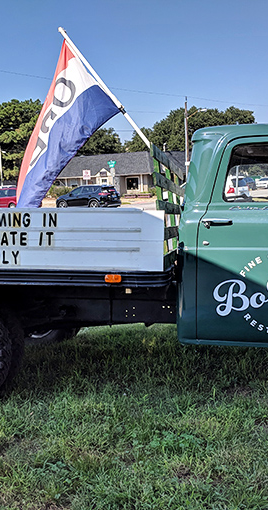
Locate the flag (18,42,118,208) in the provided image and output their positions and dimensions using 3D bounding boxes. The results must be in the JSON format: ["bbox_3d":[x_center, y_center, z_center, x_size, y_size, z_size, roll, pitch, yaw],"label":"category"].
[{"bbox_3d":[-0.586,-1.097,4.500,0.900,1.500,0.330,0,8,19],"label":"flag"}]

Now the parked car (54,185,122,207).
[{"bbox_3d":[-3.481,-4.347,38.645,4.550,1.690,1.850,1,8,26],"label":"parked car"}]

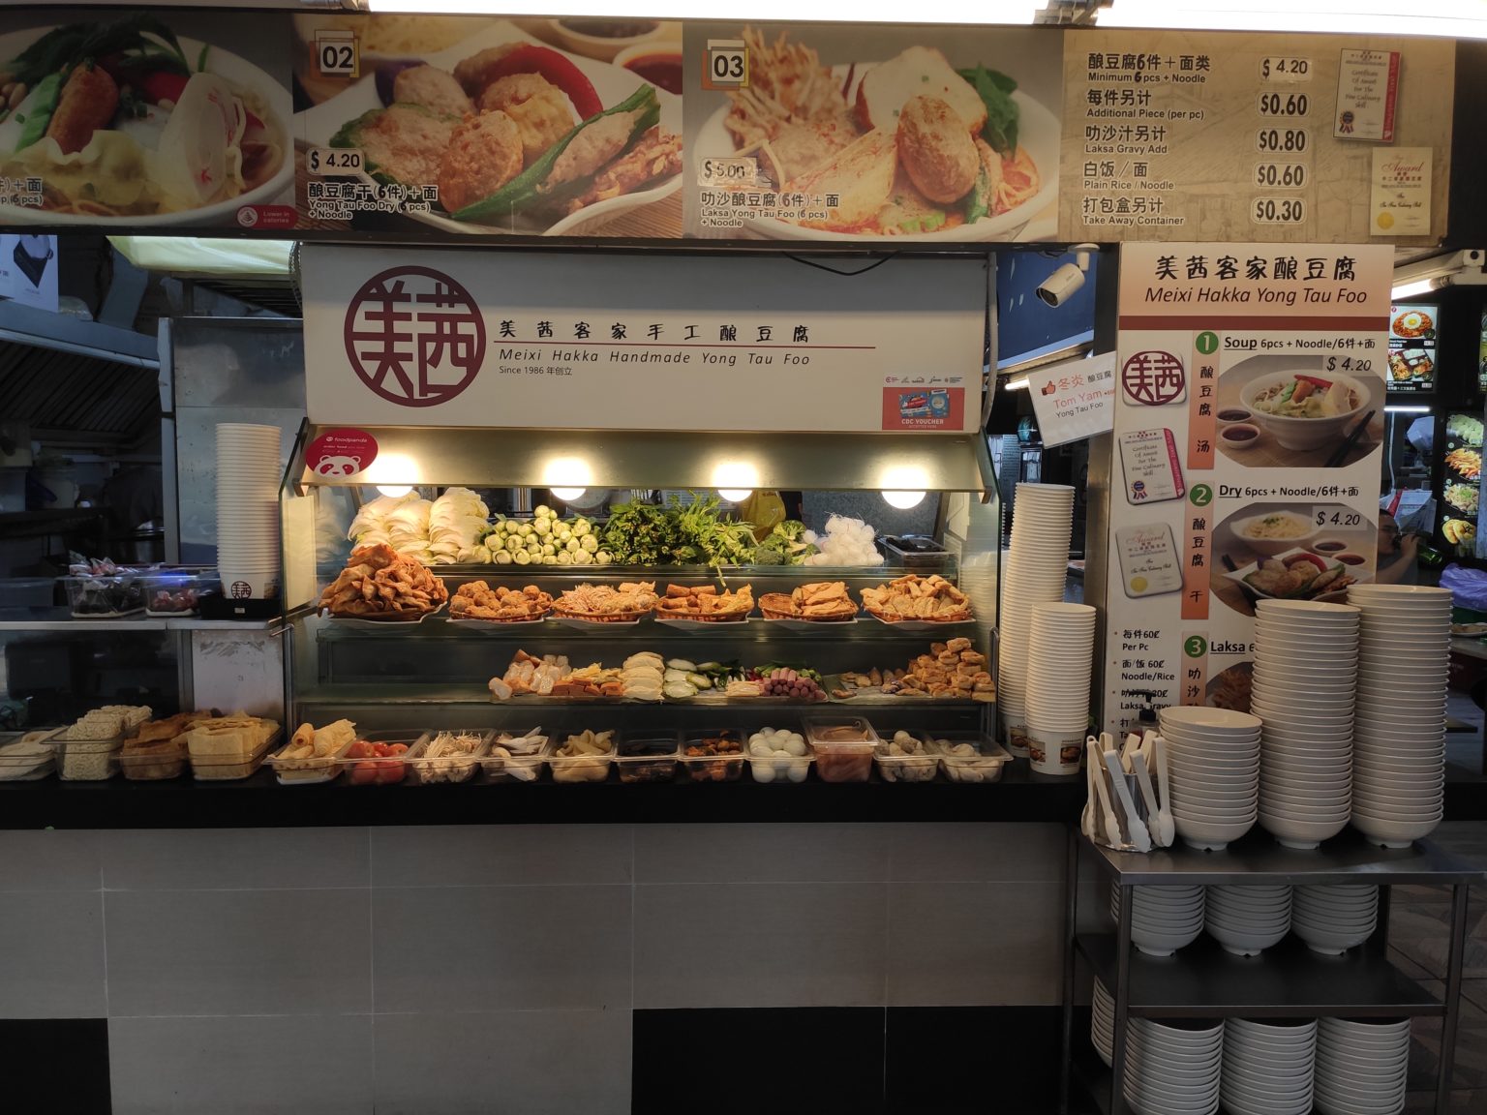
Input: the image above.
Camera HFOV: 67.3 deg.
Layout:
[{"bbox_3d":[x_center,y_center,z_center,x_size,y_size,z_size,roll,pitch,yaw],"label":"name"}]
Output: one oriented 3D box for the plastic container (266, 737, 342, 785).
[{"bbox_3d":[-1.038,0.486,2.686,0.162,0.066,0.265,0,5,-9],"label":"plastic container"}]

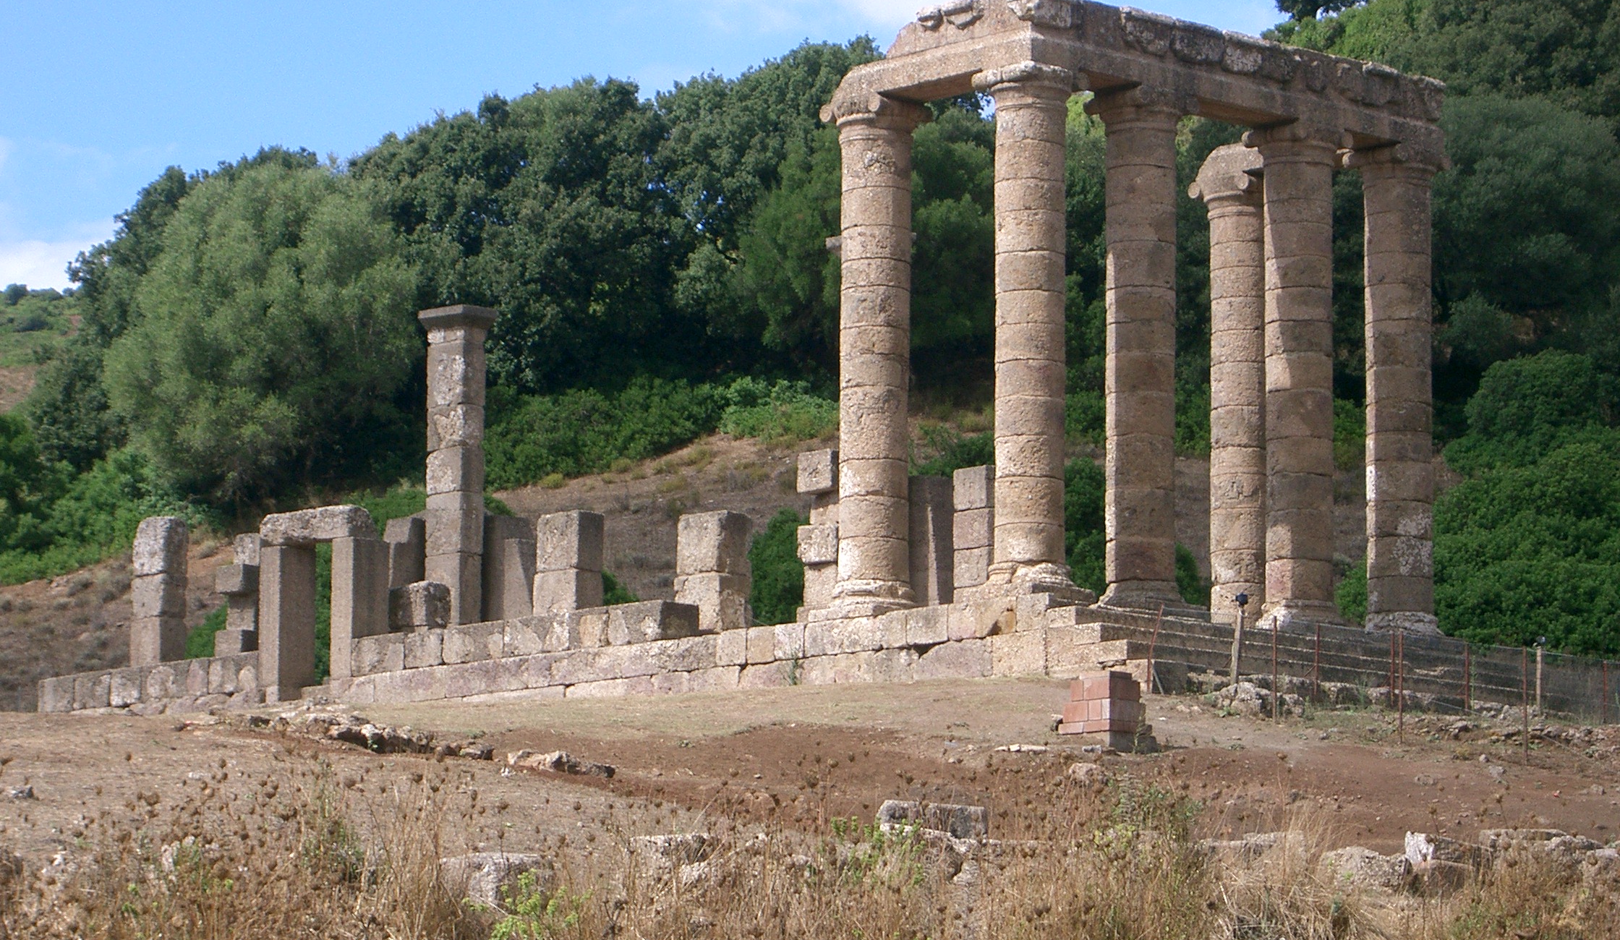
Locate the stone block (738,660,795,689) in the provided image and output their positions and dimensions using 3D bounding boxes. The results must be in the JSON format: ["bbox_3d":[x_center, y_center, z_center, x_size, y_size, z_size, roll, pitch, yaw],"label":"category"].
[{"bbox_3d":[-0.382,3.029,80.325,0.650,0.345,1.190,8,-12,-42],"label":"stone block"}]

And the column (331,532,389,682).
[{"bbox_3d":[-7.210,2.262,87.893,0.740,2.252,0.523,8,-12,-42],"label":"column"}]

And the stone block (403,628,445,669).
[{"bbox_3d":[-5.714,2.785,84.234,0.586,0.541,0.924,8,-12,-43],"label":"stone block"}]

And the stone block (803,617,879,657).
[{"bbox_3d":[0.641,2.396,77.574,0.547,0.425,1.512,8,-12,-43],"label":"stone block"}]

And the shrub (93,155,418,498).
[{"bbox_3d":[-13.041,-3.230,130.000,7.300,8.000,7.100,0,-8,0],"label":"shrub"}]

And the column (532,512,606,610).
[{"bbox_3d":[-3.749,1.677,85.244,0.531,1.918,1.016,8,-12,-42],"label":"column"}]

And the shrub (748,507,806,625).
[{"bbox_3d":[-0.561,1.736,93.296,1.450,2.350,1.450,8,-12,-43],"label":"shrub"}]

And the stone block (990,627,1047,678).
[{"bbox_3d":[3.155,2.620,76.566,0.650,0.622,1.093,8,-12,-42],"label":"stone block"}]

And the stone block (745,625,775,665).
[{"bbox_3d":[-0.462,2.502,77.001,0.620,0.500,0.580,8,-11,-43],"label":"stone block"}]

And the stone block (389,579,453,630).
[{"bbox_3d":[-5.970,2.135,84.073,0.520,0.680,0.880,8,-11,-43],"label":"stone block"}]

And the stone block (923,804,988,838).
[{"bbox_3d":[1.160,3.263,50.423,0.783,0.293,0.500,8,-12,-42],"label":"stone block"}]

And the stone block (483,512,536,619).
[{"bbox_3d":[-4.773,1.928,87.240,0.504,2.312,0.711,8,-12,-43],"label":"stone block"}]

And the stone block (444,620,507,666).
[{"bbox_3d":[-4.965,2.737,85.376,0.720,0.595,1.466,8,-12,-42],"label":"stone block"}]

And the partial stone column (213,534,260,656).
[{"bbox_3d":[-9.513,2.396,91.141,0.477,2.496,0.684,8,-12,-43],"label":"partial stone column"}]

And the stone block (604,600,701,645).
[{"bbox_3d":[-2.258,2.245,79.011,0.740,0.560,1.150,8,-11,-43],"label":"stone block"}]

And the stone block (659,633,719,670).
[{"bbox_3d":[-1.559,2.677,79.847,0.547,0.429,1.232,8,-12,-43],"label":"stone block"}]

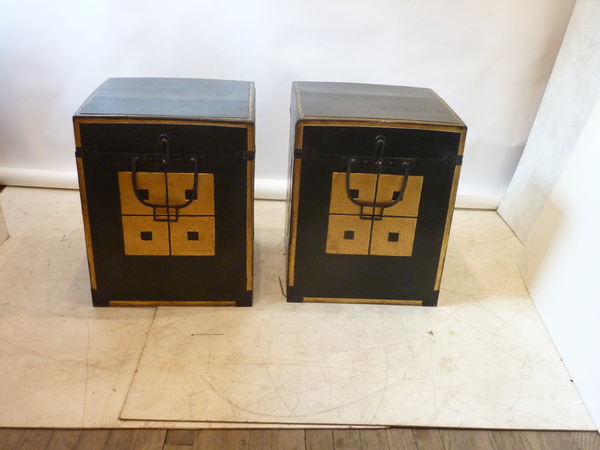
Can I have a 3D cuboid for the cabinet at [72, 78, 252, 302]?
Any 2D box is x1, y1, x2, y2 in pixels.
[{"bbox_3d":[-0.338,-0.104,1.691,0.414,0.519,0.412,1,26,-5],"label":"cabinet"}]

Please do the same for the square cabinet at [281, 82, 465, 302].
[{"bbox_3d":[0.180,-0.104,1.749,0.414,0.519,0.412,2,26,-3],"label":"square cabinet"}]

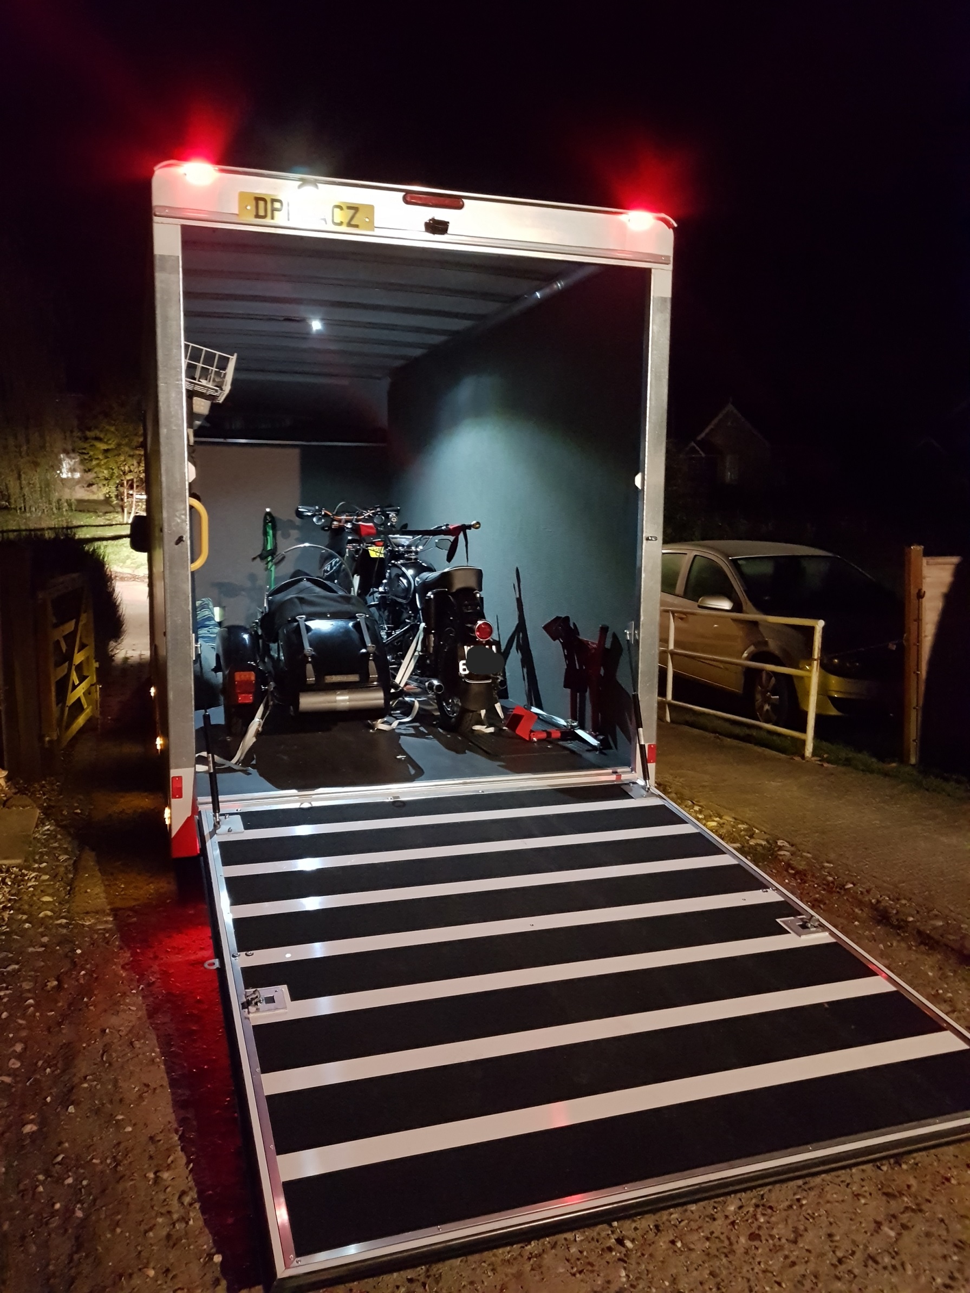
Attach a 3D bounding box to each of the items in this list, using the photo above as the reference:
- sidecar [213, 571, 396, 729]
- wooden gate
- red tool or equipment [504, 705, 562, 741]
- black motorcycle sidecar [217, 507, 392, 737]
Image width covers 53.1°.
[{"bbox_3d":[-1.106,-0.078,5.521,0.870,0.940,1.900,-2,9,-18],"label":"sidecar"},{"bbox_3d":[-2.830,0.083,6.620,0.080,1.020,1.450,-1,8,-12],"label":"wooden gate"},{"bbox_3d":[0.268,0.403,5.113,0.250,0.140,0.240,-2,9,-18],"label":"red tool or equipment"},{"bbox_3d":[-1.079,-0.104,5.444,0.880,1.000,2.000,-2,9,-17],"label":"black motorcycle sidecar"}]

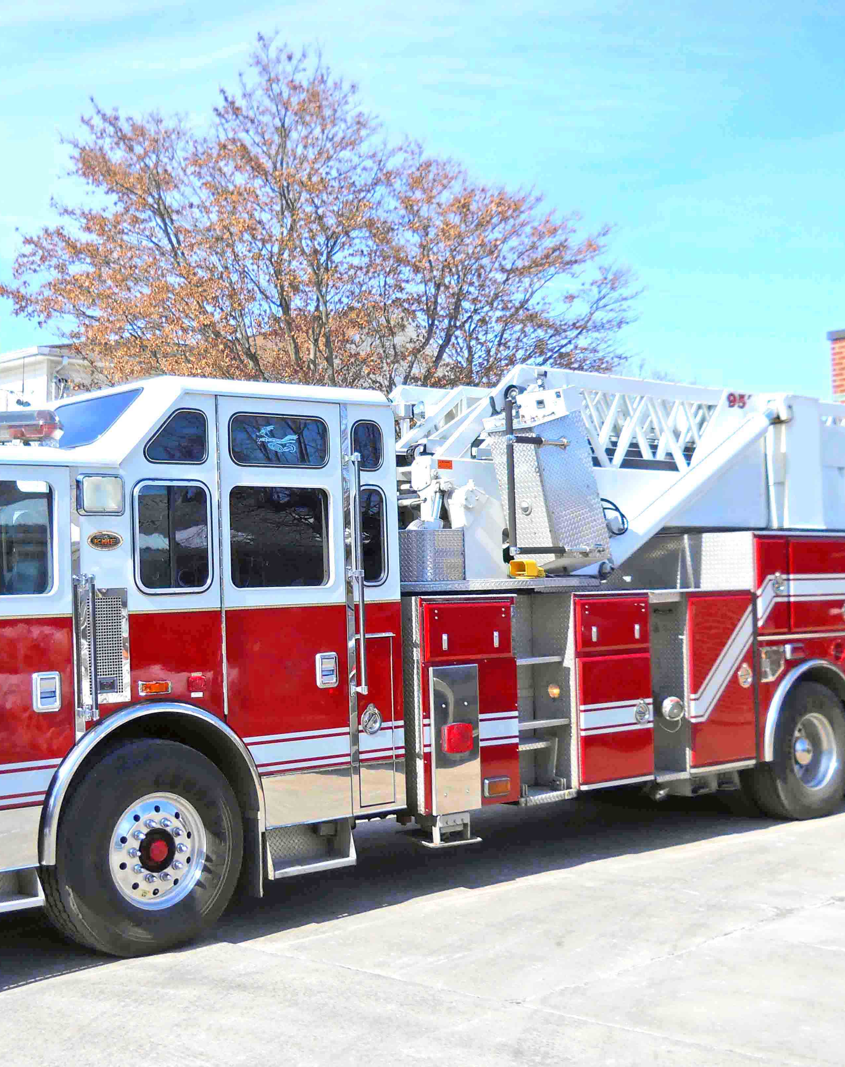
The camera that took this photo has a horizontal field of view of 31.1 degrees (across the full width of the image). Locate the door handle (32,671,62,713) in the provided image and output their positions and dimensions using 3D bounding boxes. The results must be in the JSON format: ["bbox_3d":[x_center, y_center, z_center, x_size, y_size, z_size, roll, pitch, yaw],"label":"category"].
[{"bbox_3d":[-1.808,0.767,7.348,0.150,0.192,0.055,0,-2,-42],"label":"door handle"}]

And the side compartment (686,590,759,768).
[{"bbox_3d":[2.004,1.056,11.107,0.800,1.240,0.480,0,-2,-42],"label":"side compartment"}]

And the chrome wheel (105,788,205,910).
[{"bbox_3d":[-1.403,1.634,7.858,0.600,0.600,0.220,0,-2,-42],"label":"chrome wheel"}]

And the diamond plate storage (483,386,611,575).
[{"bbox_3d":[0.834,-0.350,10.474,0.620,1.170,0.500,-10,5,-42],"label":"diamond plate storage"}]

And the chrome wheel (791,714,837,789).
[{"bbox_3d":[2.961,1.689,11.811,0.600,0.600,0.230,0,-2,-42],"label":"chrome wheel"}]

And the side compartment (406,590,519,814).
[{"bbox_3d":[0.139,1.036,9.449,0.830,1.305,0.520,0,-2,-42],"label":"side compartment"}]

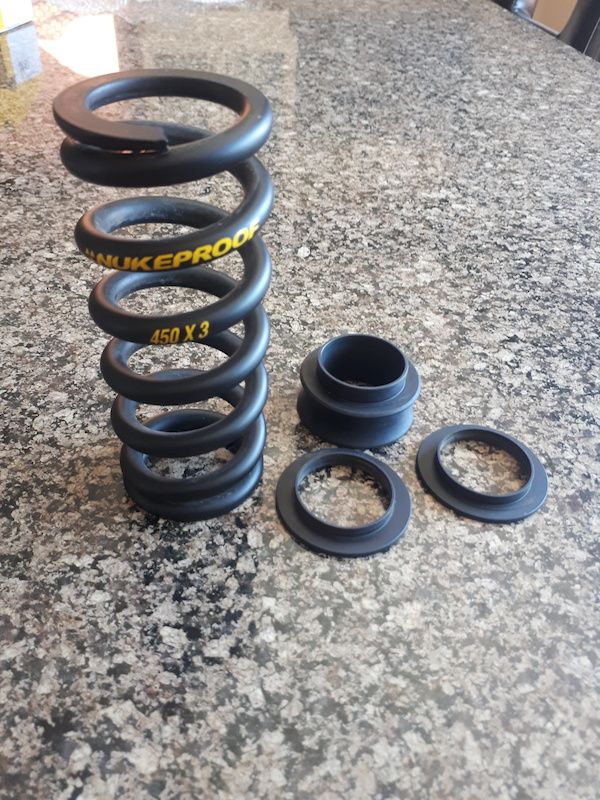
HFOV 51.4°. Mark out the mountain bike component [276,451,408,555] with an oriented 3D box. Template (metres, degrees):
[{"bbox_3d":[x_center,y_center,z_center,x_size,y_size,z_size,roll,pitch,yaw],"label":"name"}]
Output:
[{"bbox_3d":[0.019,0.039,0.258,0.054,0.008,0.054,3,43,-2],"label":"mountain bike component"}]

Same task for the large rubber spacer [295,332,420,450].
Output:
[{"bbox_3d":[0.028,-0.007,0.293,0.055,0.029,0.055,5,43,0],"label":"large rubber spacer"}]

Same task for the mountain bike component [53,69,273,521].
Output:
[{"bbox_3d":[-0.040,-0.025,0.218,0.059,0.149,0.059,-3,43,-8],"label":"mountain bike component"}]

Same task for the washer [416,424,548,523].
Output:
[{"bbox_3d":[0.081,0.029,0.274,0.054,0.008,0.054,5,43,0],"label":"washer"}]

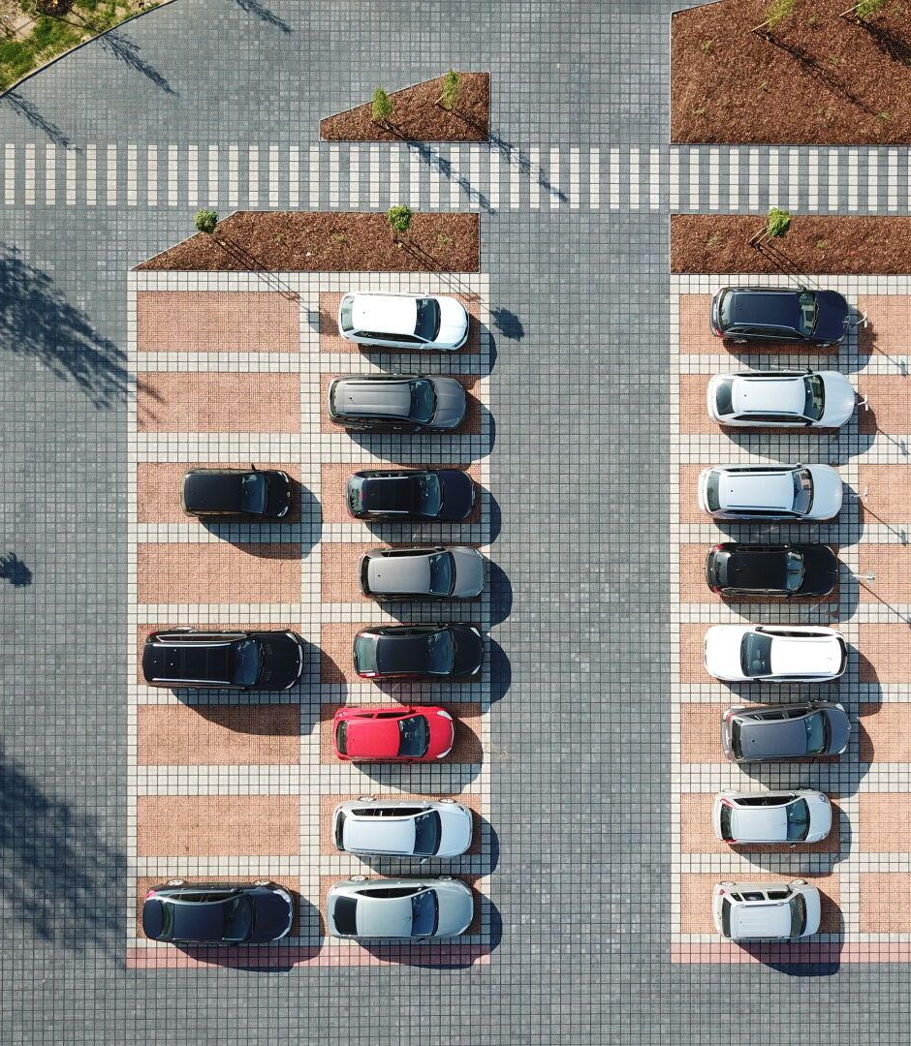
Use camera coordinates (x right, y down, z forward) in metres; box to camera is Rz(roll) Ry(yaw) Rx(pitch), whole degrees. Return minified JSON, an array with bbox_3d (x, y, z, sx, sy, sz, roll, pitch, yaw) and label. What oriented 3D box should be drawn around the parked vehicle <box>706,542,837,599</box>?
[{"bbox_3d":[10.437,1.539,34.361,4.320,1.500,1.770,0,90,-1],"label":"parked vehicle"}]

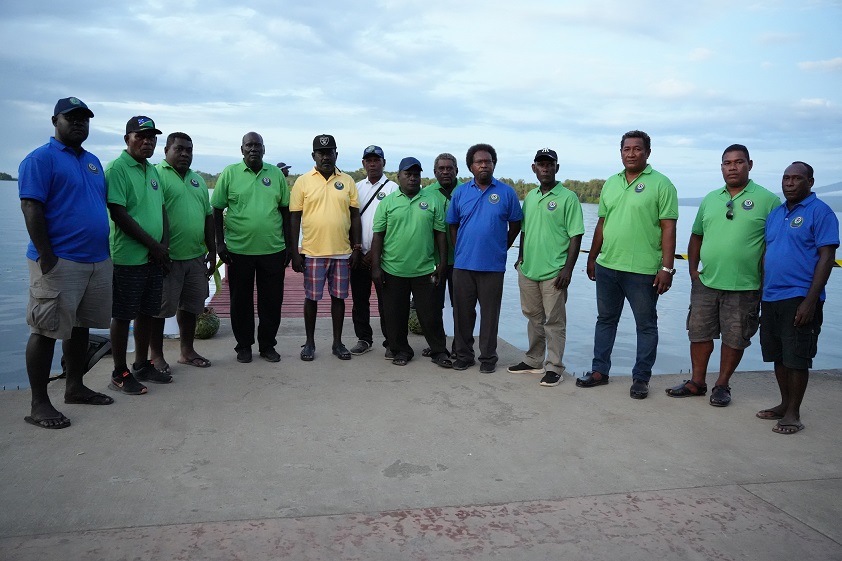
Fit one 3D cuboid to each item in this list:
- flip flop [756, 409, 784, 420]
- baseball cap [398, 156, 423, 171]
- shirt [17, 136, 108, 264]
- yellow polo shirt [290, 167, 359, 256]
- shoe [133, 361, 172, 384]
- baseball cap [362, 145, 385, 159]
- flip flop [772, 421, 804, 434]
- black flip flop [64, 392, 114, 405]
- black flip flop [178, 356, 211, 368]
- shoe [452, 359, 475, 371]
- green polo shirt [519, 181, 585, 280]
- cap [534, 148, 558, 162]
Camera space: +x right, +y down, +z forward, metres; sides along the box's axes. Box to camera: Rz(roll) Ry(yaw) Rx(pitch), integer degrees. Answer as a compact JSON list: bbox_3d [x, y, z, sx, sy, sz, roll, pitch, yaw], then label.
[{"bbox_3d":[2.271,0.838,4.164,0.270,0.065,0.100,1,7,-9],"label":"flip flop"},{"bbox_3d":[-0.079,-0.895,5.050,0.175,0.120,0.250,-1,8,-22],"label":"baseball cap"},{"bbox_3d":[-1.901,-0.441,3.521,0.350,0.665,0.523,6,8,26],"label":"shirt"},{"bbox_3d":[-0.733,-0.529,4.986,0.546,0.684,0.310,1,7,-10],"label":"yellow polo shirt"},{"bbox_3d":[-1.795,0.611,4.375,0.285,0.115,0.105,3,8,8],"label":"shoe"},{"bbox_3d":[-0.384,-1.042,5.320,0.175,0.120,0.250,2,7,0],"label":"baseball cap"},{"bbox_3d":[2.190,0.852,3.893,0.265,0.055,0.100,-4,10,-39],"label":"flip flop"},{"bbox_3d":[-1.974,0.695,3.896,0.285,0.060,0.105,2,8,-3],"label":"black flip flop"},{"bbox_3d":[-1.676,0.596,4.850,0.270,0.065,0.100,4,8,16],"label":"black flip flop"},{"bbox_3d":[0.385,0.607,4.986,0.105,0.100,0.285,8,9,38],"label":"shoe"},{"bbox_3d":[0.948,-0.353,4.717,0.480,0.690,0.290,8,10,39],"label":"green polo shirt"},{"bbox_3d":[0.869,-0.869,4.521,0.171,0.115,0.260,3,7,10],"label":"cap"}]

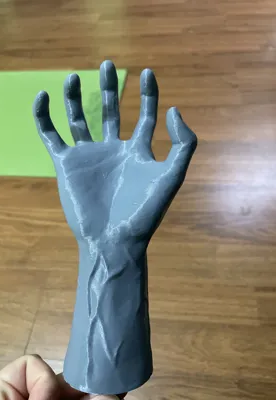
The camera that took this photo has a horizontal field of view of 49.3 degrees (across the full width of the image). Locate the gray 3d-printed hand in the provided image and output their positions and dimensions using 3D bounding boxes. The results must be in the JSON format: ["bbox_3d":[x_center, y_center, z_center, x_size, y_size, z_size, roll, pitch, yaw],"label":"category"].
[{"bbox_3d":[-0.016,0.015,0.216,0.116,0.075,0.226,0,92,-3],"label":"gray 3d-printed hand"}]

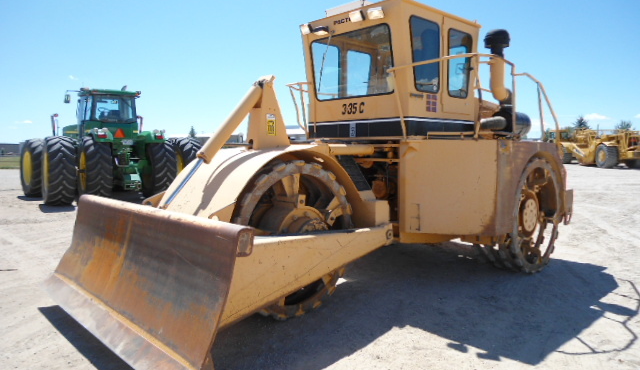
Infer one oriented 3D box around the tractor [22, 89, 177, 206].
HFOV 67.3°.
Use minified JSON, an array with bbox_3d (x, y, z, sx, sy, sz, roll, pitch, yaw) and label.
[{"bbox_3d":[-7.274,-1.360,15.667,4.300,3.500,6.800,-4,6,-42],"label":"tractor"}]

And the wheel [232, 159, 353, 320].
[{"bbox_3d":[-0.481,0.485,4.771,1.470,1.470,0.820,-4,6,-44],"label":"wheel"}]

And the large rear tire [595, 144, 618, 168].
[{"bbox_3d":[23.046,-2.304,38.536,0.750,1.930,1.930,0,4,-3],"label":"large rear tire"}]

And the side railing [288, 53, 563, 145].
[{"bbox_3d":[1.170,-1.037,6.522,2.700,0.980,3.050,-4,6,-44],"label":"side railing"}]

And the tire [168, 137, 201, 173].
[{"bbox_3d":[-4.573,-0.544,15.490,0.650,1.900,1.900,-4,6,-42],"label":"tire"}]

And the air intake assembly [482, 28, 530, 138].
[{"bbox_3d":[2.363,-1.282,6.121,0.836,1.294,0.346,-5,6,-43],"label":"air intake assembly"}]

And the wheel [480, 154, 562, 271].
[{"bbox_3d":[2.508,0.372,6.331,1.460,1.460,0.680,-4,6,-44],"label":"wheel"}]

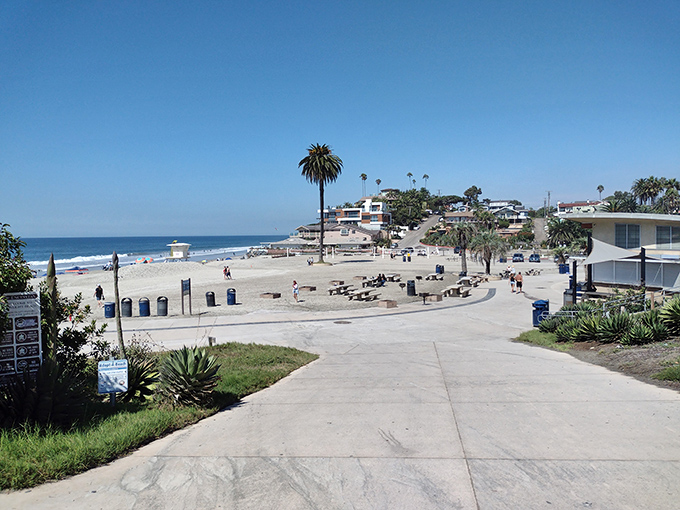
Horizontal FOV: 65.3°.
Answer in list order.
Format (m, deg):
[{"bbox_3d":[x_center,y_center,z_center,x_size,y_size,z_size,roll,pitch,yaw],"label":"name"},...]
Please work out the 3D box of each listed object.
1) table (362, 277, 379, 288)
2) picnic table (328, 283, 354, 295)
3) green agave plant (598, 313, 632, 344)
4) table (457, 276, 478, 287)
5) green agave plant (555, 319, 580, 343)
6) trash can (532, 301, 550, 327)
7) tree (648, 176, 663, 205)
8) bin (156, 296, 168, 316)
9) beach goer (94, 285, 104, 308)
[{"bbox_3d":[3.285,2.756,50.847,1.800,0.760,2.400,1,3,36],"label":"table"},{"bbox_3d":[0.228,2.999,45.579,1.800,0.760,2.400,1,3,36],"label":"picnic table"},{"bbox_3d":[9.765,2.605,18.800,1.100,1.020,1.100,1,3,27],"label":"green agave plant"},{"bbox_3d":[12.890,2.657,53.497,1.750,0.760,2.400,0,2,24],"label":"table"},{"bbox_3d":[9.007,2.989,21.000,0.970,0.900,0.970,0,2,23],"label":"green agave plant"},{"bbox_3d":[10.545,3.100,27.773,0.820,1.360,0.800,1,2,25],"label":"trash can"},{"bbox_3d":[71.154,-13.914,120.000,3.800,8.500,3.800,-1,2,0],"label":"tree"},{"bbox_3d":[-11.301,3.291,33.824,0.650,1.220,0.650,-1,2,-18],"label":"bin"},{"bbox_3d":[-17.706,2.970,38.967,0.480,1.680,0.550,2,3,45],"label":"beach goer"}]

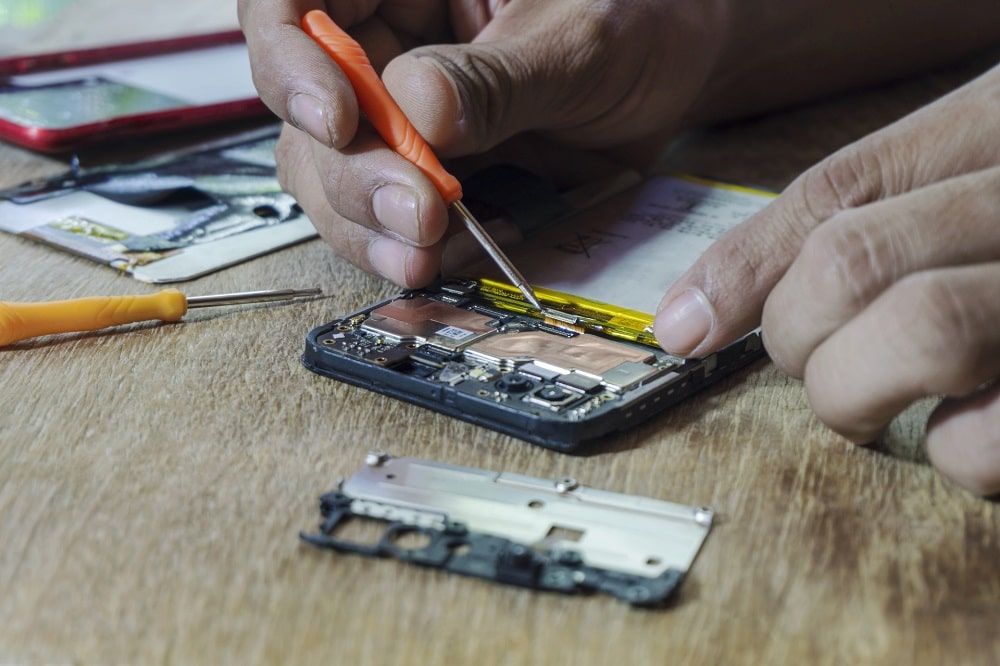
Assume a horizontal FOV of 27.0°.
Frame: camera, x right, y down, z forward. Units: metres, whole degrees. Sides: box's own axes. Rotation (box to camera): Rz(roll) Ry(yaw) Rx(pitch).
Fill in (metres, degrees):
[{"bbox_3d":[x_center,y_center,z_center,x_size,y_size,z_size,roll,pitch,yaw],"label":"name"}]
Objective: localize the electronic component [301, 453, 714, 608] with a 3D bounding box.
[{"bbox_3d":[0.002,0.034,0.372,0.067,0.005,0.036,9,24,19],"label":"electronic component"}]

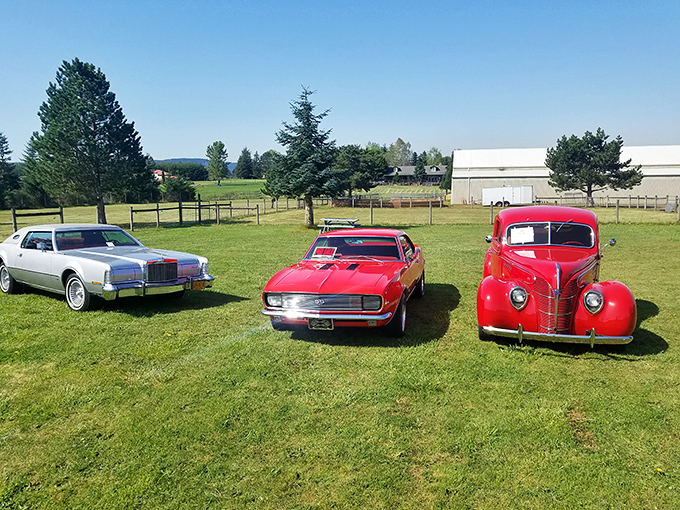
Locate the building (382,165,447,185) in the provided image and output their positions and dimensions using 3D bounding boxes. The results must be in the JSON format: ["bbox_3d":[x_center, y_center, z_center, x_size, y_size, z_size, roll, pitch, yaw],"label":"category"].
[{"bbox_3d":[21.677,-23.327,151.270,18.953,5.523,11.000,0,7,0],"label":"building"}]

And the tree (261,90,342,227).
[{"bbox_3d":[-1.618,-5.014,26.580,3.810,7.069,3.810,0,7,0],"label":"tree"}]

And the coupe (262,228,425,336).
[{"bbox_3d":[0.359,0.265,8.369,1.830,1.300,4.680,2,7,14],"label":"coupe"}]

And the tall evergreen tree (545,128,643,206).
[{"bbox_3d":[28.559,-9.764,57.231,10.634,8.624,10.634,0,7,0],"label":"tall evergreen tree"}]

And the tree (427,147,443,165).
[{"bbox_3d":[32.607,-31.071,175.490,5.867,12.196,5.867,0,7,0],"label":"tree"}]

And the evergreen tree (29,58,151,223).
[{"bbox_3d":[-13.559,-6.052,27.757,6.541,8.793,6.541,0,7,0],"label":"evergreen tree"}]

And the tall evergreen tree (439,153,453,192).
[{"bbox_3d":[22.555,-17.317,106.672,3.568,8.046,3.568,0,7,0],"label":"tall evergreen tree"}]

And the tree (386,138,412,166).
[{"bbox_3d":[20.526,-32.401,175.320,8.973,14.877,8.973,0,7,0],"label":"tree"}]

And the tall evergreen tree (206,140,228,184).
[{"bbox_3d":[-38.037,-28.367,157.678,6.830,13.692,6.830,0,7,0],"label":"tall evergreen tree"}]

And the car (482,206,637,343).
[{"bbox_3d":[3.130,0.102,7.795,1.780,1.700,4.600,2,8,18],"label":"car"}]

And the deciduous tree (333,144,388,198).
[{"bbox_3d":[2.564,-12.890,79.006,8.720,8.250,8.720,0,7,0],"label":"deciduous tree"}]

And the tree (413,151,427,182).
[{"bbox_3d":[22.050,-24.085,141.094,3.607,9.404,3.607,0,7,0],"label":"tree"}]

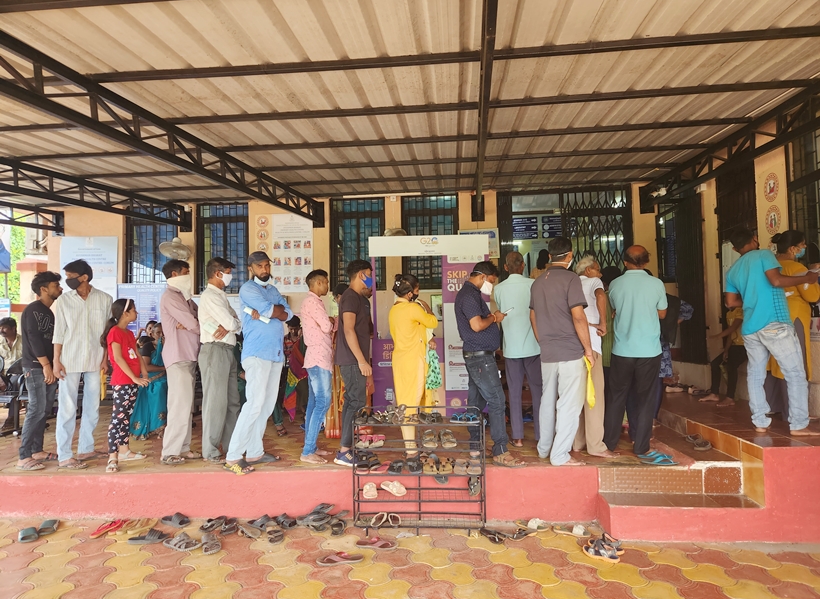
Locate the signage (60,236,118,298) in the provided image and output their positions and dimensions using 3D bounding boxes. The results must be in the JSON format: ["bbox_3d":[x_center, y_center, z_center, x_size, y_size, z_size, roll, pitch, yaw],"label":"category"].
[{"bbox_3d":[-4.995,-0.318,8.482,0.917,1.322,0.020,-2,-4,4],"label":"signage"}]

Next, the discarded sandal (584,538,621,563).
[{"bbox_3d":[1.171,1.507,3.328,0.260,0.100,0.100,-4,-4,43],"label":"discarded sandal"}]

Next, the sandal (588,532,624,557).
[{"bbox_3d":[1.229,1.524,3.422,0.225,0.100,0.090,-5,-5,45],"label":"sandal"}]

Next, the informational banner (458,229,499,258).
[{"bbox_3d":[1.028,-0.820,8.075,0.595,0.425,0.030,-1,-3,7],"label":"informational banner"}]

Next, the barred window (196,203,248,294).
[{"bbox_3d":[-2.975,-0.812,8.676,0.889,1.456,0.120,-1,-3,7],"label":"barred window"}]

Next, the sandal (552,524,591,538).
[{"bbox_3d":[1.104,1.556,3.729,0.260,0.080,0.095,-3,-4,25],"label":"sandal"}]

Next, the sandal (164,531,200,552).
[{"bbox_3d":[-1.465,1.549,3.508,0.250,0.085,0.100,-1,-3,5],"label":"sandal"}]

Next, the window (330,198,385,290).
[{"bbox_3d":[-0.792,-0.847,8.394,0.886,1.423,0.120,-1,-3,7],"label":"window"}]

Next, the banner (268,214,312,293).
[{"bbox_3d":[-1.785,-0.703,8.292,0.642,1.211,0.020,-2,-4,4],"label":"banner"}]

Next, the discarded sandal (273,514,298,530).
[{"bbox_3d":[-0.931,1.617,4.016,0.250,0.085,0.100,-4,-4,36],"label":"discarded sandal"}]

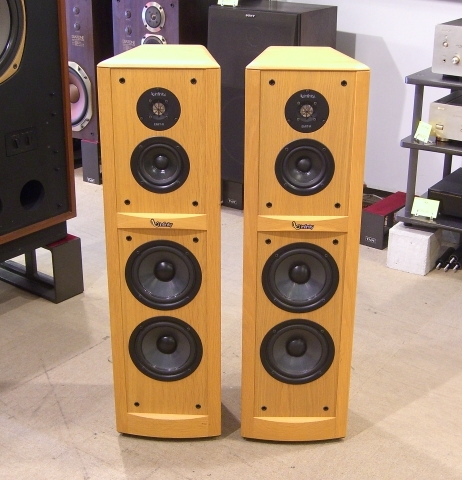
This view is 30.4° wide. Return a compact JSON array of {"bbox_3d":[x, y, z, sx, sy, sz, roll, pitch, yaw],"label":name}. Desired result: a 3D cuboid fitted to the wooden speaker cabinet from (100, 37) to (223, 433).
[{"bbox_3d":[-0.155,0.021,2.155,0.272,0.974,0.285,1,23,2],"label":"wooden speaker cabinet"}]

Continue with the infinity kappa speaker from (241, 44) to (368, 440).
[{"bbox_3d":[0.167,0.026,2.147,0.272,0.974,0.285,1,23,1],"label":"infinity kappa speaker"}]

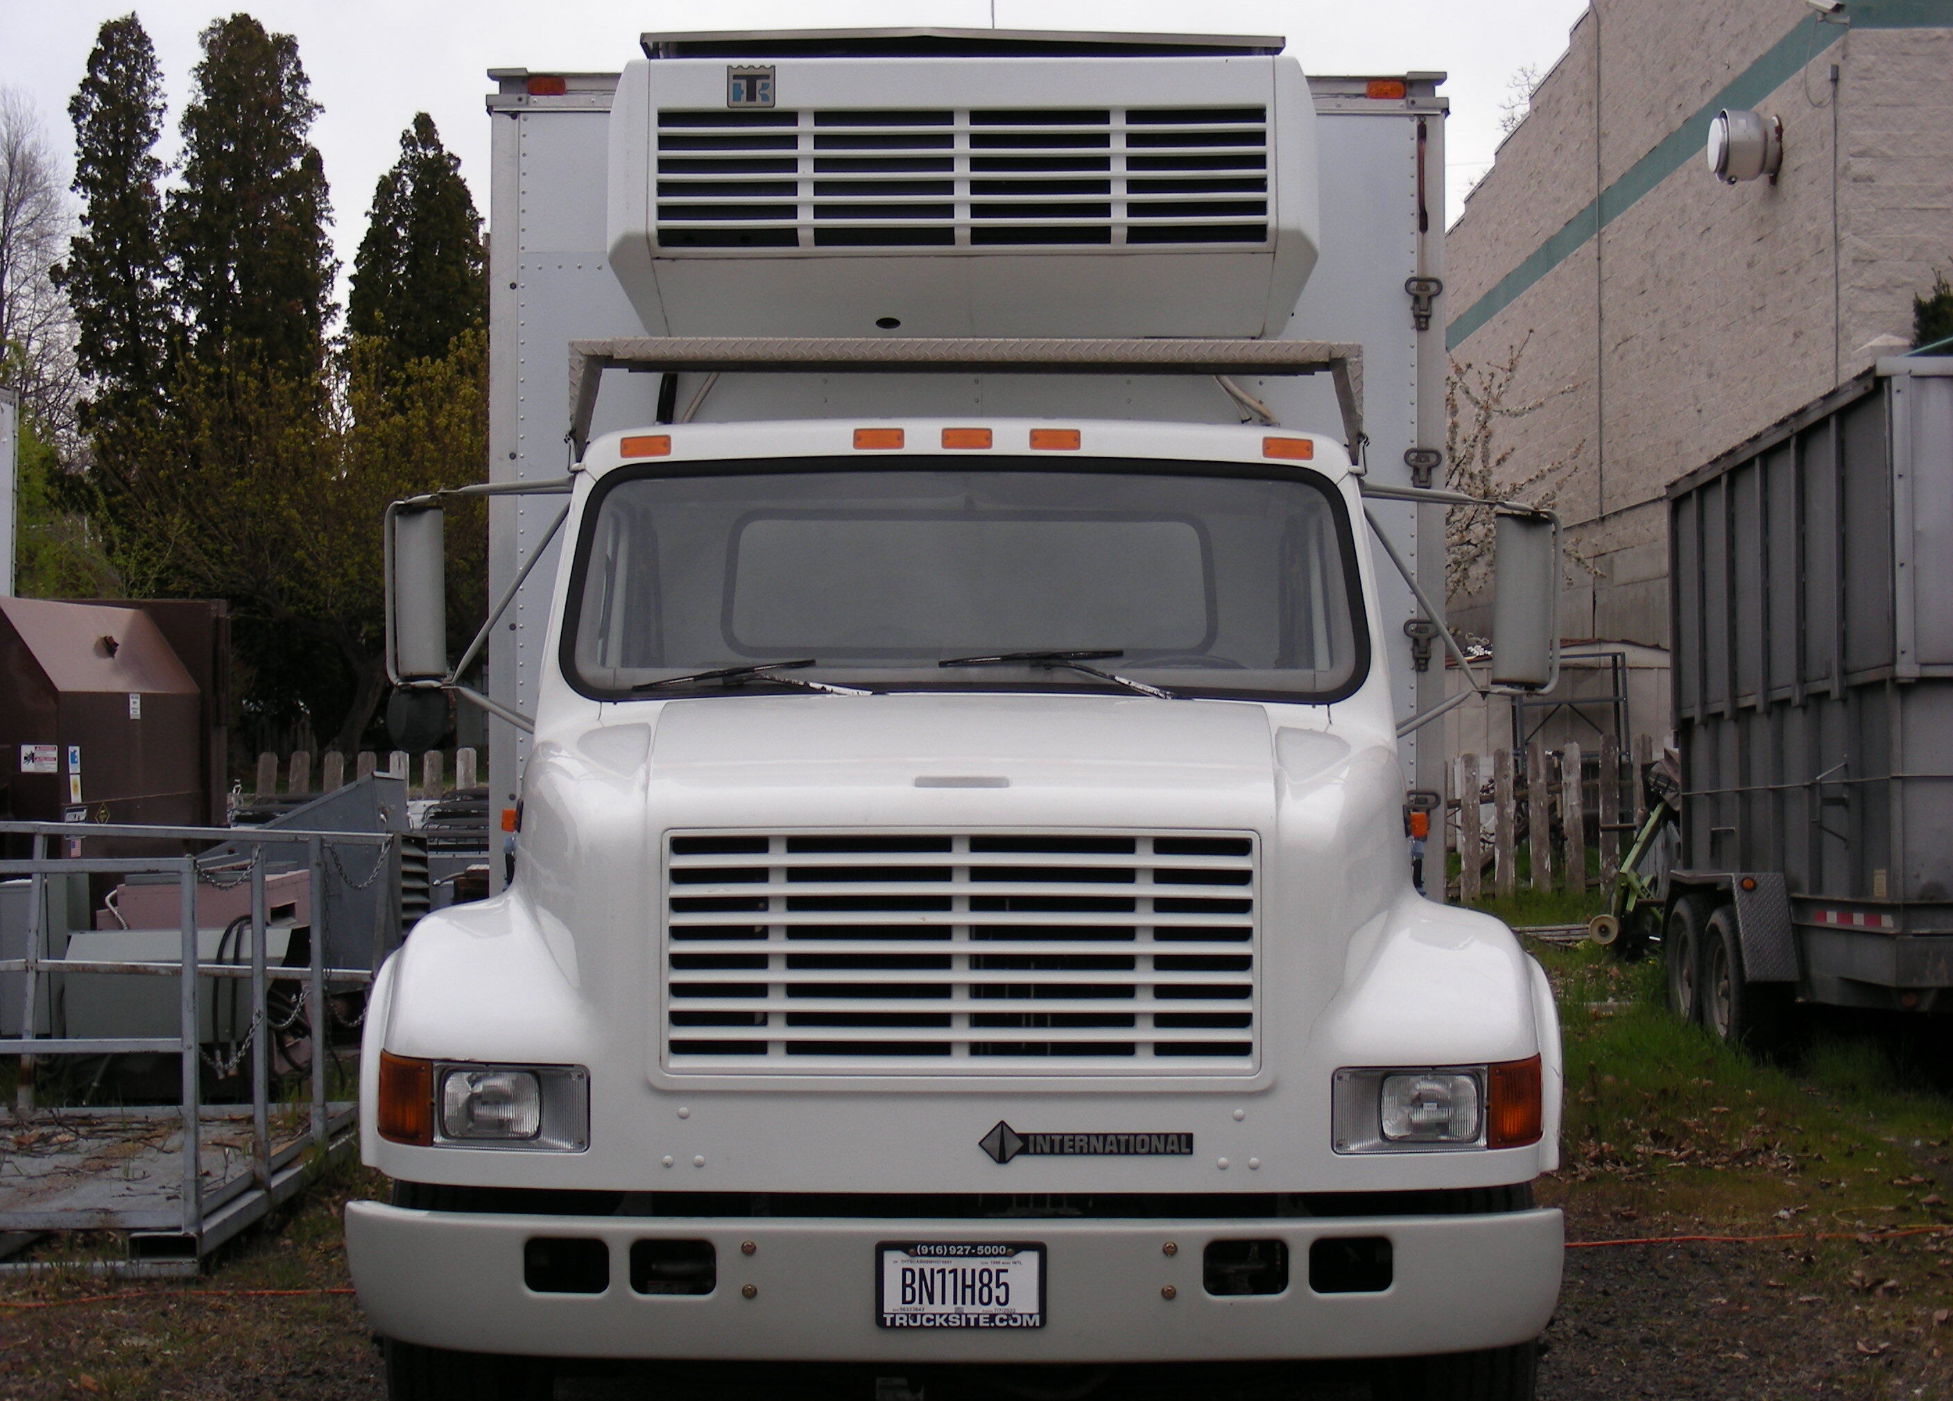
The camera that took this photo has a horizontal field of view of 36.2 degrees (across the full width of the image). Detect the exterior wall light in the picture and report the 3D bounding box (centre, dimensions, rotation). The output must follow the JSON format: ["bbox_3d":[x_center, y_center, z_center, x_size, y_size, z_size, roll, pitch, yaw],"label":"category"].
[{"bbox_3d":[6.600,-4.760,25.700,0.560,0.620,0.620,0,0,0],"label":"exterior wall light"}]

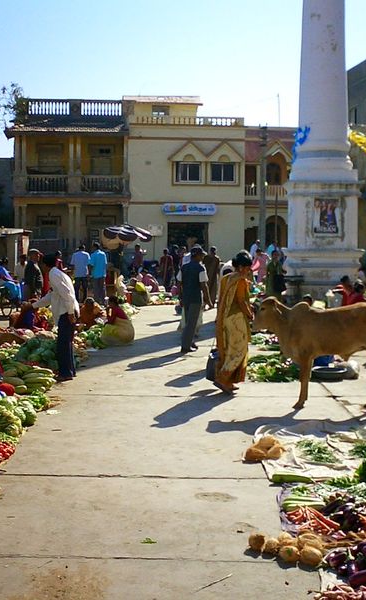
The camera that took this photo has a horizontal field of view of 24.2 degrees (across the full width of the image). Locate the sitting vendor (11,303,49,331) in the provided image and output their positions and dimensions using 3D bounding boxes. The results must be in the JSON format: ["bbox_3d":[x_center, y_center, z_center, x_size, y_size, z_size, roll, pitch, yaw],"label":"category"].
[{"bbox_3d":[-2.774,0.286,15.456,0.620,0.680,0.520,2,4,28],"label":"sitting vendor"}]

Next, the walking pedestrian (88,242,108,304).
[{"bbox_3d":[-2.260,-0.688,22.545,0.520,1.680,0.340,0,4,-3],"label":"walking pedestrian"}]

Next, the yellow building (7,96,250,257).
[{"bbox_3d":[-2.791,-5.488,42.716,11.000,8.600,8.000,0,4,-4],"label":"yellow building"}]

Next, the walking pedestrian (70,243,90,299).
[{"bbox_3d":[-2.784,-0.694,22.946,0.540,1.640,0.340,0,4,3],"label":"walking pedestrian"}]

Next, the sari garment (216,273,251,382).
[{"bbox_3d":[0.586,0.303,9.924,0.400,1.300,0.420,-2,4,-25],"label":"sari garment"}]

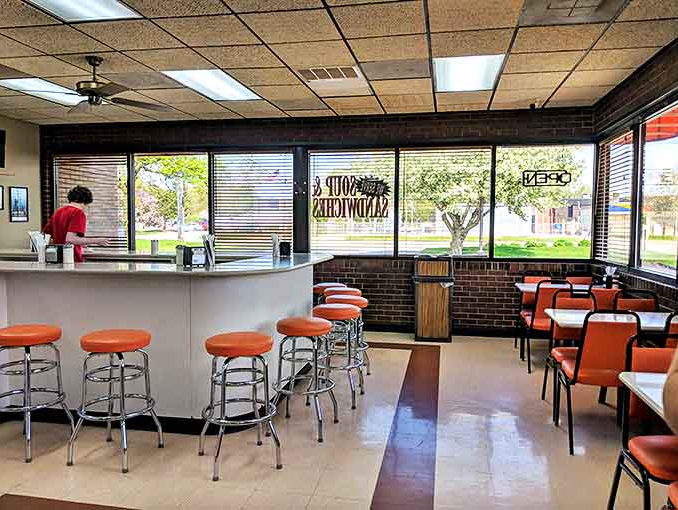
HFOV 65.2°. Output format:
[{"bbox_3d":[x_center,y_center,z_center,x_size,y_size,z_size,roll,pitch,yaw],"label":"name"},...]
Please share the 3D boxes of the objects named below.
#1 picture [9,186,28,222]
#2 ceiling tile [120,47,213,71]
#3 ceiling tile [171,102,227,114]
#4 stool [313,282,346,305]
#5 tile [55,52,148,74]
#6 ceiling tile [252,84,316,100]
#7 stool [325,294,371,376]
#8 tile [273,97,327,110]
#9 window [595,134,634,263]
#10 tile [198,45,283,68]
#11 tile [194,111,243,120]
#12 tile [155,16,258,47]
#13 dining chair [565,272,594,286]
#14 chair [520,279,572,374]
[{"bbox_3d":[-4.335,-0.680,7.199,0.020,0.470,0.310,1,4,11],"label":"picture"},{"bbox_3d":[-1.394,-1.638,4.450,0.600,0.025,0.600,1,4,11],"label":"ceiling tile"},{"bbox_3d":[-1.650,-1.777,6.365,0.600,0.025,0.600,1,4,11],"label":"ceiling tile"},{"bbox_3d":[-0.109,0.686,5.704,0.410,0.760,0.410,1,4,11],"label":"stool"},{"bbox_3d":[-1.996,-1.652,4.584,0.605,0.020,0.600,1,4,11],"label":"tile"},{"bbox_3d":[-0.561,-1.704,5.520,0.600,0.025,0.600,1,4,11],"label":"ceiling tile"},{"bbox_3d":[0.076,0.750,4.822,0.420,0.760,0.420,1,4,11],"label":"stool"},{"bbox_3d":[-0.451,-1.757,6.138,0.600,0.025,0.600,1,4,11],"label":"tile"},{"bbox_3d":[2.769,-0.564,5.393,0.070,1.290,1.140,1,4,11],"label":"window"},{"bbox_3d":[-0.799,-1.627,4.332,0.600,0.025,0.600,1,4,11],"label":"tile"},{"bbox_3d":[-1.538,-1.797,6.825,0.600,0.025,0.354,1,4,11],"label":"tile"},{"bbox_3d":[-0.907,-1.587,3.747,0.600,0.025,0.600,1,4,11],"label":"tile"},{"bbox_3d":[2.578,0.644,5.586,0.450,0.870,0.530,1,4,11],"label":"dining chair"},{"bbox_3d":[2.111,0.695,5.321,0.450,0.900,0.540,1,4,11],"label":"chair"}]

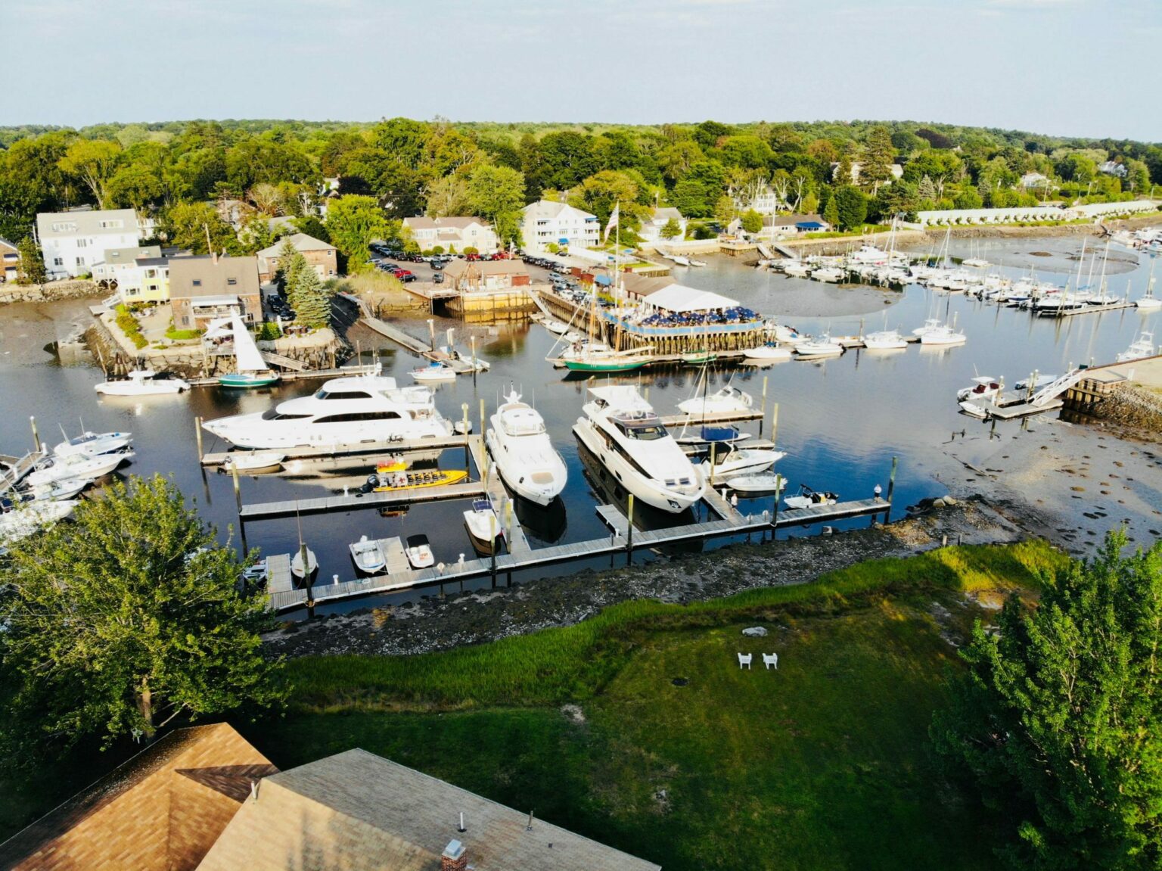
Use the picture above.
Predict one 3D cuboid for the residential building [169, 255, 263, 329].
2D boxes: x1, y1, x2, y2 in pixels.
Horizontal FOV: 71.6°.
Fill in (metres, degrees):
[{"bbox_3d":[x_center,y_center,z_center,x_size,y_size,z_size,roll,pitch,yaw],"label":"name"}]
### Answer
[{"bbox_3d":[-56.000,-22.470,123.400,12.000,9.200,11.200,-8,22,-23],"label":"residential building"}]

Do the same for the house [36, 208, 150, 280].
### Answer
[{"bbox_3d":[-98.010,-38.850,160.500,16.500,11.300,11.500,-13,24,-33],"label":"house"}]

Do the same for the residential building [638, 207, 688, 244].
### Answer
[{"bbox_3d":[22.550,-60.040,227.840,10.700,8.500,8.500,-10,23,-26],"label":"residential building"}]

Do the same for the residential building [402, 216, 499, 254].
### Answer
[{"bbox_3d":[-30.690,-48.140,193.690,21.500,8.000,11.000,-2,20,-7],"label":"residential building"}]

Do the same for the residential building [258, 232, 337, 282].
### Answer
[{"bbox_3d":[-56.300,-35.420,159.420,14.500,7.900,10.000,-9,22,-24],"label":"residential building"}]

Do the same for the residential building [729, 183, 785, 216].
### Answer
[{"bbox_3d":[62.390,-83.710,285.130,12.000,9.200,11.000,-12,24,-31],"label":"residential building"}]

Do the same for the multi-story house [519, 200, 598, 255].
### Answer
[{"bbox_3d":[-5.870,-55.660,212.860,18.200,11.800,10.500,-11,23,-29],"label":"multi-story house"}]

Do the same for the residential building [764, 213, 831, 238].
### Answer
[{"bbox_3d":[62.890,-64.380,245.270,23.500,5.200,8.700,-7,22,-21],"label":"residential building"}]

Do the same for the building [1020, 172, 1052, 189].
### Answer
[{"bbox_3d":[212.430,-119.140,376.510,10.300,7.100,10.300,-10,23,-26],"label":"building"}]

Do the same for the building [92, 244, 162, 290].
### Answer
[{"bbox_3d":[-85.420,-31.930,151.450,10.300,6.400,8.000,-12,24,-31],"label":"building"}]

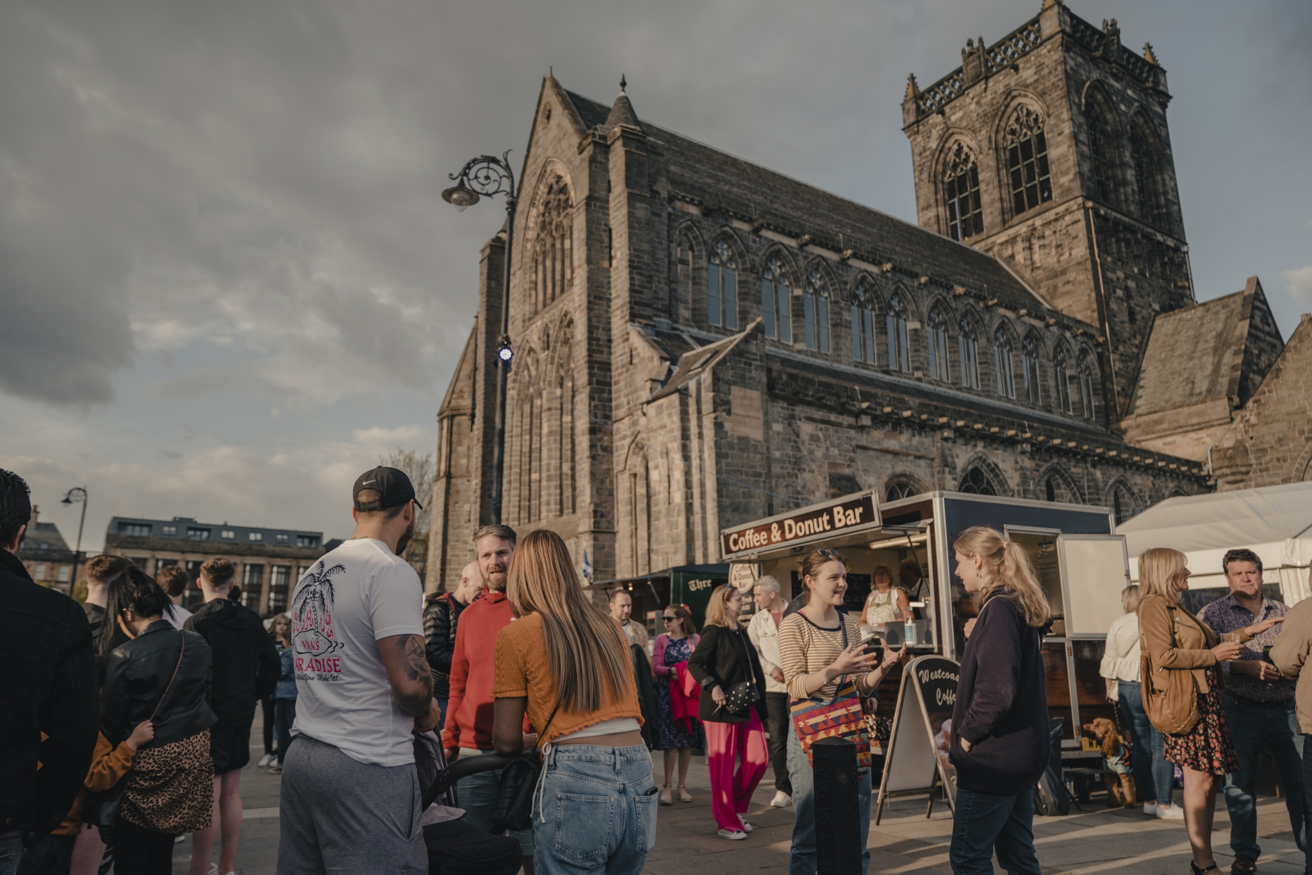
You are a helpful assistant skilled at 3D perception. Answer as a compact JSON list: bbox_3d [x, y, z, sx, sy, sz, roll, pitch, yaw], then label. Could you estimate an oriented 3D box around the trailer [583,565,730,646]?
[{"bbox_3d":[0.165,2.747,11.114,2.400,2.180,2.500,5,-14,-24],"label":"trailer"}]

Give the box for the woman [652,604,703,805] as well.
[{"bbox_3d":[0.160,2.173,7.253,0.500,1.580,0.380,-4,-13,13],"label":"woman"}]

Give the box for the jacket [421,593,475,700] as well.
[{"bbox_3d":[-1.060,1.101,4.650,0.420,0.620,0.550,-10,-16,35],"label":"jacket"}]

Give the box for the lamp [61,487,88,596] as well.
[{"bbox_3d":[-25.932,6.179,38.160,1.050,8.110,0.550,4,-14,-21],"label":"lamp"}]

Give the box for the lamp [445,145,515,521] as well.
[{"bbox_3d":[-2.413,-0.186,11.488,1.050,8.110,0.550,4,-14,-21],"label":"lamp"}]

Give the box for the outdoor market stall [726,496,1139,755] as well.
[{"bbox_3d":[2.482,2.016,8.681,2.450,2.450,3.100,4,-14,-21],"label":"outdoor market stall"}]

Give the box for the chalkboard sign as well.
[{"bbox_3d":[1.958,2.115,6.129,0.580,1.150,0.640,10,-17,-39],"label":"chalkboard sign"}]

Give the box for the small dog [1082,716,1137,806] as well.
[{"bbox_3d":[3.546,2.502,6.754,0.300,0.620,0.550,-10,-16,36],"label":"small dog"}]

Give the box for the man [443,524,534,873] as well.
[{"bbox_3d":[-0.647,1.201,3.331,0.540,1.750,0.360,1,-13,-7],"label":"man"}]

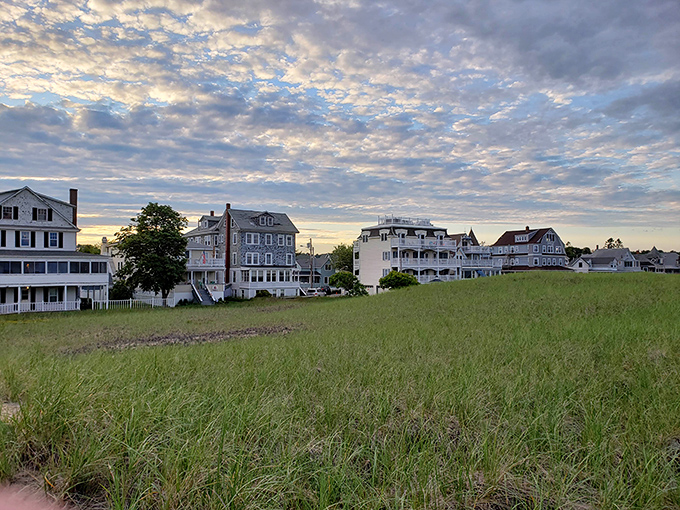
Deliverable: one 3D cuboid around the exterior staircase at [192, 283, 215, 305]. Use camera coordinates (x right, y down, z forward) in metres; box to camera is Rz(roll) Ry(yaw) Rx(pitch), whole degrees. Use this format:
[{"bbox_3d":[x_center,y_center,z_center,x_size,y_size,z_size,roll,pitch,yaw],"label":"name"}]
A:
[{"bbox_3d":[-17.500,4.954,65.181,2.000,2.400,3.500,1,-2,-36],"label":"exterior staircase"}]

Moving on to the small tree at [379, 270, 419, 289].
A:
[{"bbox_3d":[7.800,3.786,67.917,5.200,3.500,4.800,0,-2,0],"label":"small tree"}]

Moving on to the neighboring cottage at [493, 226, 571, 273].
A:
[{"bbox_3d":[46.200,0.115,124.052,10.000,13.700,17.000,1,-2,-30],"label":"neighboring cottage"}]

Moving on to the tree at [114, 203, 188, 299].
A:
[{"bbox_3d":[-21.600,0.053,58.525,8.400,11.800,8.000,0,-2,0],"label":"tree"}]

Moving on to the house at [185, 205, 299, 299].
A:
[{"bbox_3d":[-15.800,-0.572,77.752,15.000,13.800,15.500,1,-2,-36],"label":"house"}]

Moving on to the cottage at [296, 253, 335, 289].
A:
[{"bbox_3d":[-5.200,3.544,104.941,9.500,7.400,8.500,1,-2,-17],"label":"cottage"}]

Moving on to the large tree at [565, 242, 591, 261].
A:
[{"bbox_3d":[76.000,1.853,162.017,8.500,12.500,8.500,0,-2,0],"label":"large tree"}]

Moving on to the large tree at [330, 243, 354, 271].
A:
[{"bbox_3d":[0.900,2.414,113.979,6.500,10.000,6.500,0,-2,0],"label":"large tree"}]

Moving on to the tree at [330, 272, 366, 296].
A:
[{"bbox_3d":[1.150,4.325,75.905,5.600,4.000,5.200,0,-2,0],"label":"tree"}]

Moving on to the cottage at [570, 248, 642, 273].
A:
[{"bbox_3d":[71.500,2.363,138.992,11.500,8.500,15.000,1,-2,-30],"label":"cottage"}]

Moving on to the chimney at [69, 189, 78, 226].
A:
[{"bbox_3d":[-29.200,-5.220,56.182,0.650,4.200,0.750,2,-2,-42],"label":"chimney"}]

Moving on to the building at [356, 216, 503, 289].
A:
[{"bbox_3d":[14.600,0.436,88.026,20.000,12.600,13.000,1,-2,-30],"label":"building"}]

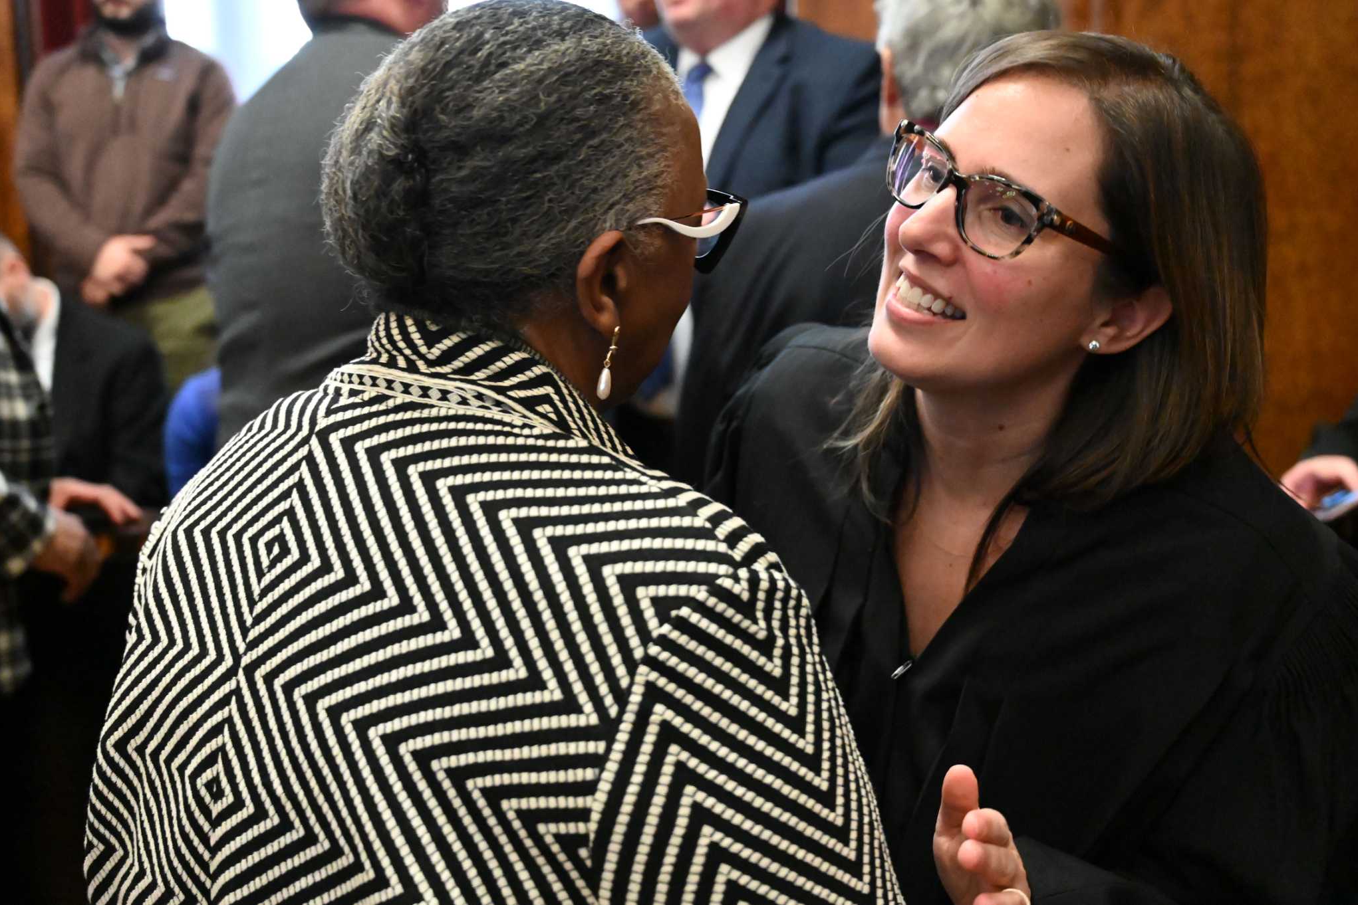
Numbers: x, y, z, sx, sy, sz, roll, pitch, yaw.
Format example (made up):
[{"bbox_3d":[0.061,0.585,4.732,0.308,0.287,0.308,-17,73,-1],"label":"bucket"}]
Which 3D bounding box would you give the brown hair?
[{"bbox_3d":[0.229,-0.083,1.000,0.235,0.335,0.220,4,16,-43],"label":"brown hair"}]

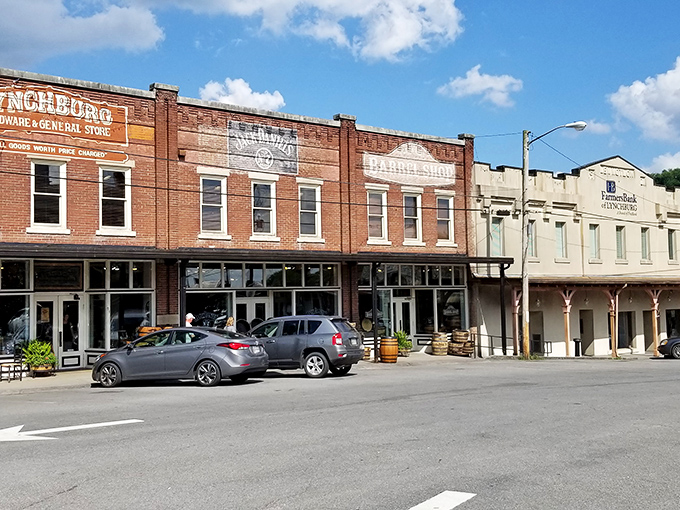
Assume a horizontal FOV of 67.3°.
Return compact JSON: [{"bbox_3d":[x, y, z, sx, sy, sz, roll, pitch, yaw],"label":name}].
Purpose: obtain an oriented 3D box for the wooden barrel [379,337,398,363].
[{"bbox_3d":[1.823,3.503,18.850,0.650,0.890,0.650,-1,-3,0],"label":"wooden barrel"}]

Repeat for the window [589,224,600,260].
[{"bbox_3d":[14.833,-0.749,29.886,0.950,2.020,0.160,1,-3,-27],"label":"window"}]

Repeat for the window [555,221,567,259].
[{"bbox_3d":[12.328,-0.829,28.606,0.950,2.040,0.160,1,-3,-27],"label":"window"}]

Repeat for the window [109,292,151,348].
[{"bbox_3d":[-6.740,2.122,16.469,1.250,1.800,0.120,1,-3,-27],"label":"window"}]

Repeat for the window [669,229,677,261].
[{"bbox_3d":[21.669,-0.655,33.379,0.950,2.000,0.160,1,-3,-27],"label":"window"}]

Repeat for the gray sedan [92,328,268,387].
[{"bbox_3d":[-4.100,2.590,13.140,4.550,1.440,1.780,-3,-7,15],"label":"gray sedan"}]

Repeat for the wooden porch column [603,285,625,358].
[{"bbox_3d":[14.742,3.673,27.548,1.380,3.650,0.300,1,-3,-27],"label":"wooden porch column"}]

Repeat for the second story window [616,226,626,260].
[{"bbox_3d":[15.114,-0.640,27.634,0.799,1.804,0.200,1,-4,-27],"label":"second story window"}]

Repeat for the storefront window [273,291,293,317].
[{"bbox_3d":[-2.066,2.176,18.532,0.765,1.700,0.100,1,-4,-27],"label":"storefront window"}]

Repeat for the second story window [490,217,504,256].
[{"bbox_3d":[7.220,-0.820,23.556,0.789,1.776,0.200,1,-4,-27],"label":"second story window"}]

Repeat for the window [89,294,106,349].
[{"bbox_3d":[-7.471,2.039,15.740,0.488,1.702,0.100,1,-4,-27],"label":"window"}]

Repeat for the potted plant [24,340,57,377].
[{"bbox_3d":[-8.548,2.965,14.600,0.920,0.970,0.880,1,-3,-27],"label":"potted plant"}]

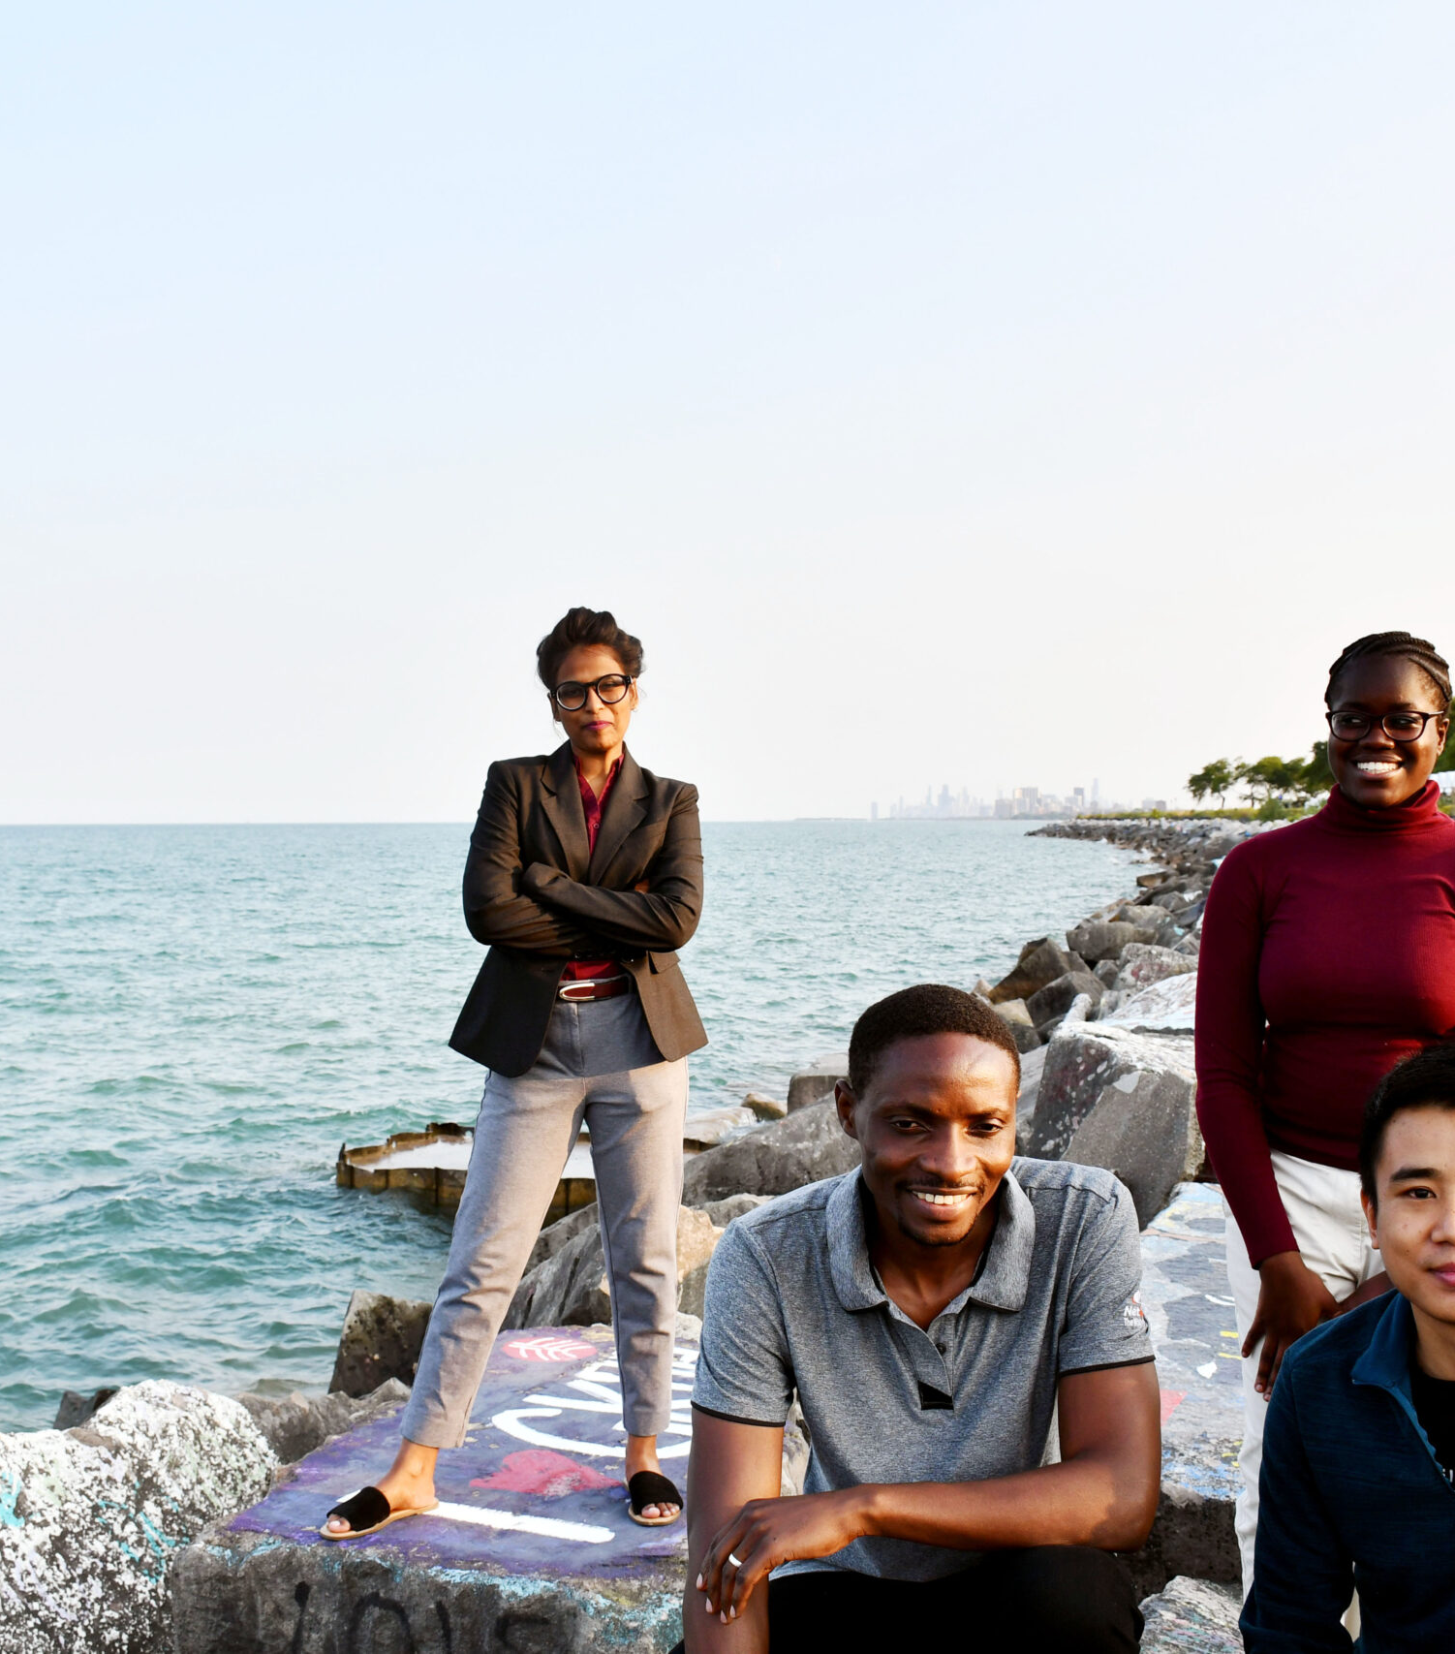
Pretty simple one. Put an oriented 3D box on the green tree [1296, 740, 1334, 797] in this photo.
[{"bbox_3d":[56.972,-5.192,175.000,6.500,6.000,6.000,0,0,0],"label":"green tree"}]

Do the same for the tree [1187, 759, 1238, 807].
[{"bbox_3d":[52.089,-4.684,200.000,5.800,5.700,5.500,0,0,0],"label":"tree"}]

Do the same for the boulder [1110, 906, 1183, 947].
[{"bbox_3d":[5.500,1.339,24.500,1.100,0.700,0.950,0,0,14],"label":"boulder"}]

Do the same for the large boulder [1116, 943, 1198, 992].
[{"bbox_3d":[4.191,1.396,18.000,0.900,0.600,0.800,0,0,14],"label":"large boulder"}]

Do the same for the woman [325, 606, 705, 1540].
[{"bbox_3d":[-0.360,0.400,3.250,0.640,1.600,0.420,0,0,-3],"label":"woman"}]

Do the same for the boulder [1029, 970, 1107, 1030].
[{"bbox_3d":[3.181,1.612,17.300,0.780,0.600,0.750,0,0,14],"label":"boulder"}]

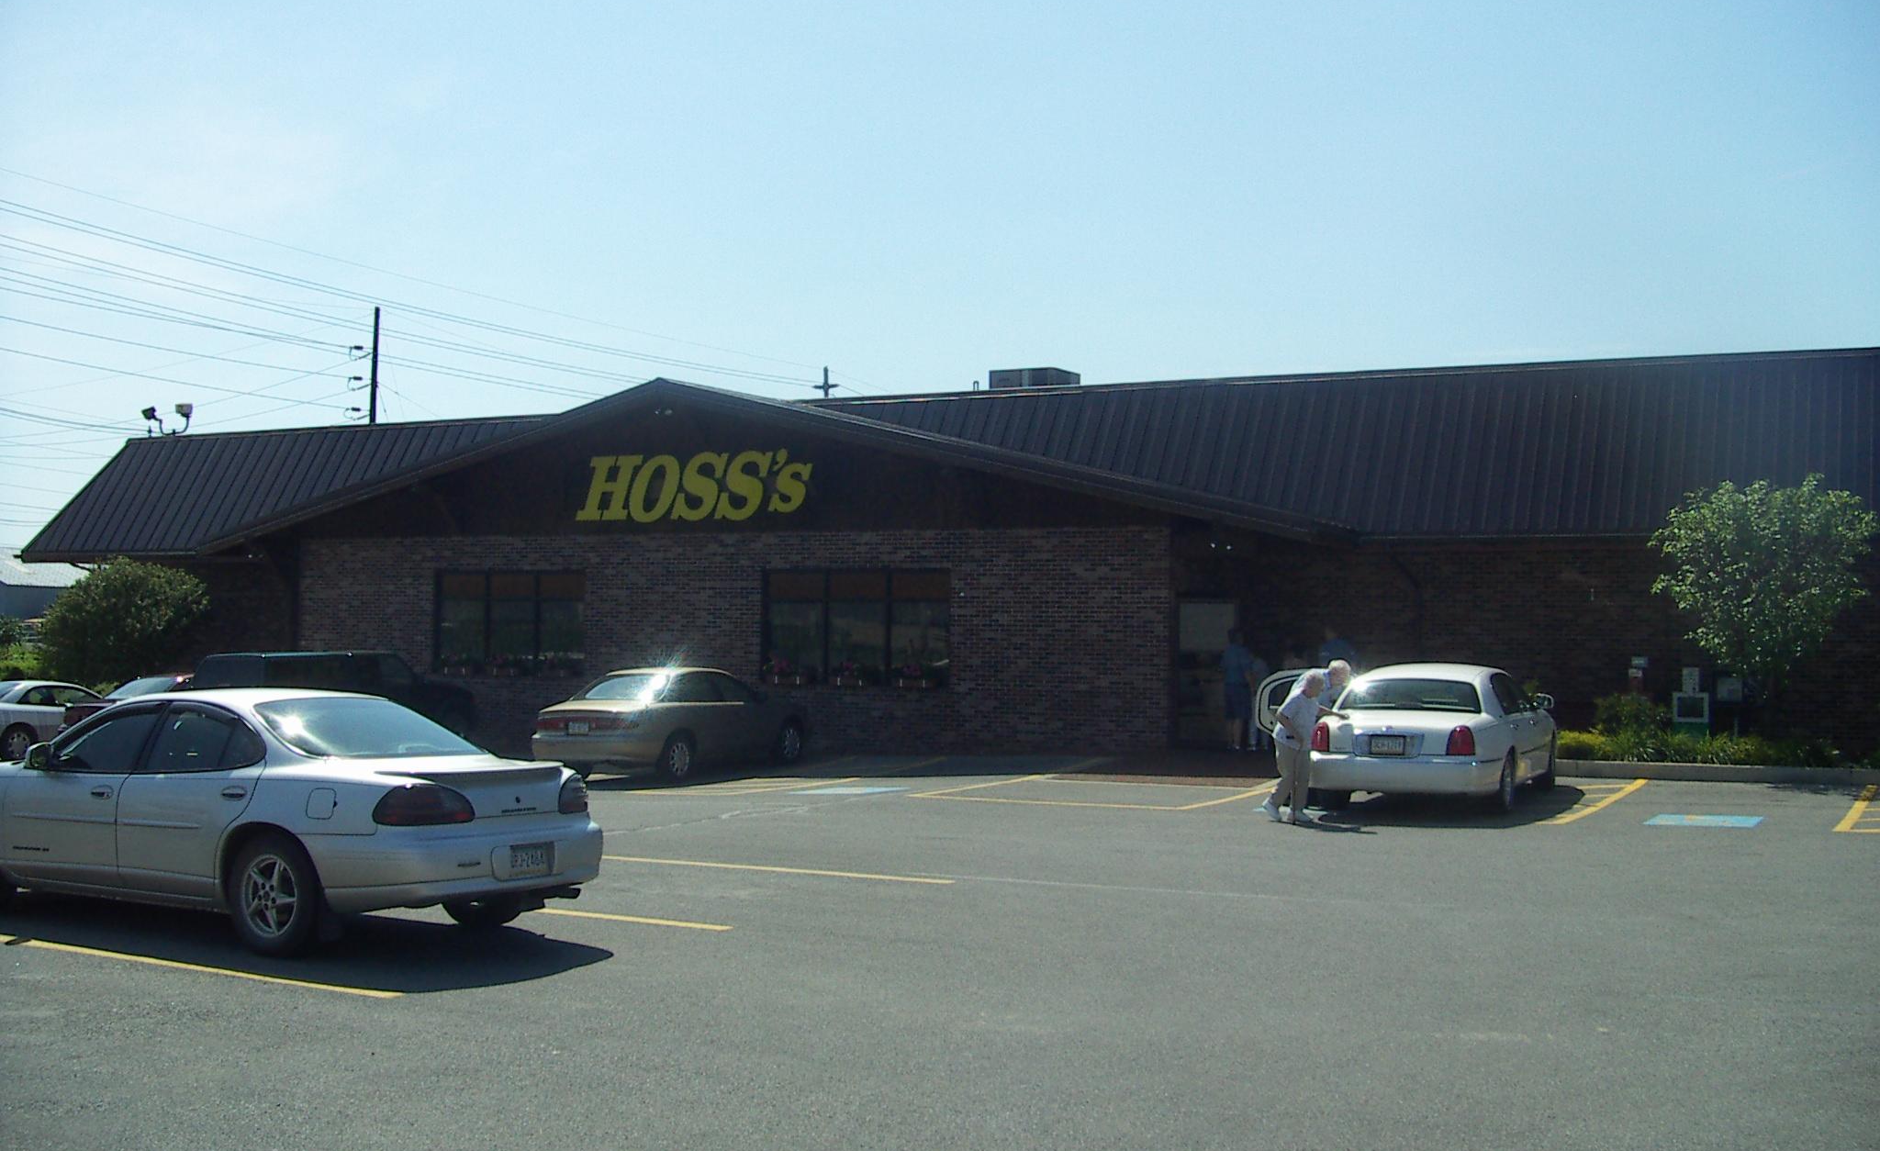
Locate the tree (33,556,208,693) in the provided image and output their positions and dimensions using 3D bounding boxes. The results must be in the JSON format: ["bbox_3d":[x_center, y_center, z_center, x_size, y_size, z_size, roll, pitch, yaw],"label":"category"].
[{"bbox_3d":[-16.039,1.068,38.257,3.300,2.800,3.100,1,-2,-17],"label":"tree"}]

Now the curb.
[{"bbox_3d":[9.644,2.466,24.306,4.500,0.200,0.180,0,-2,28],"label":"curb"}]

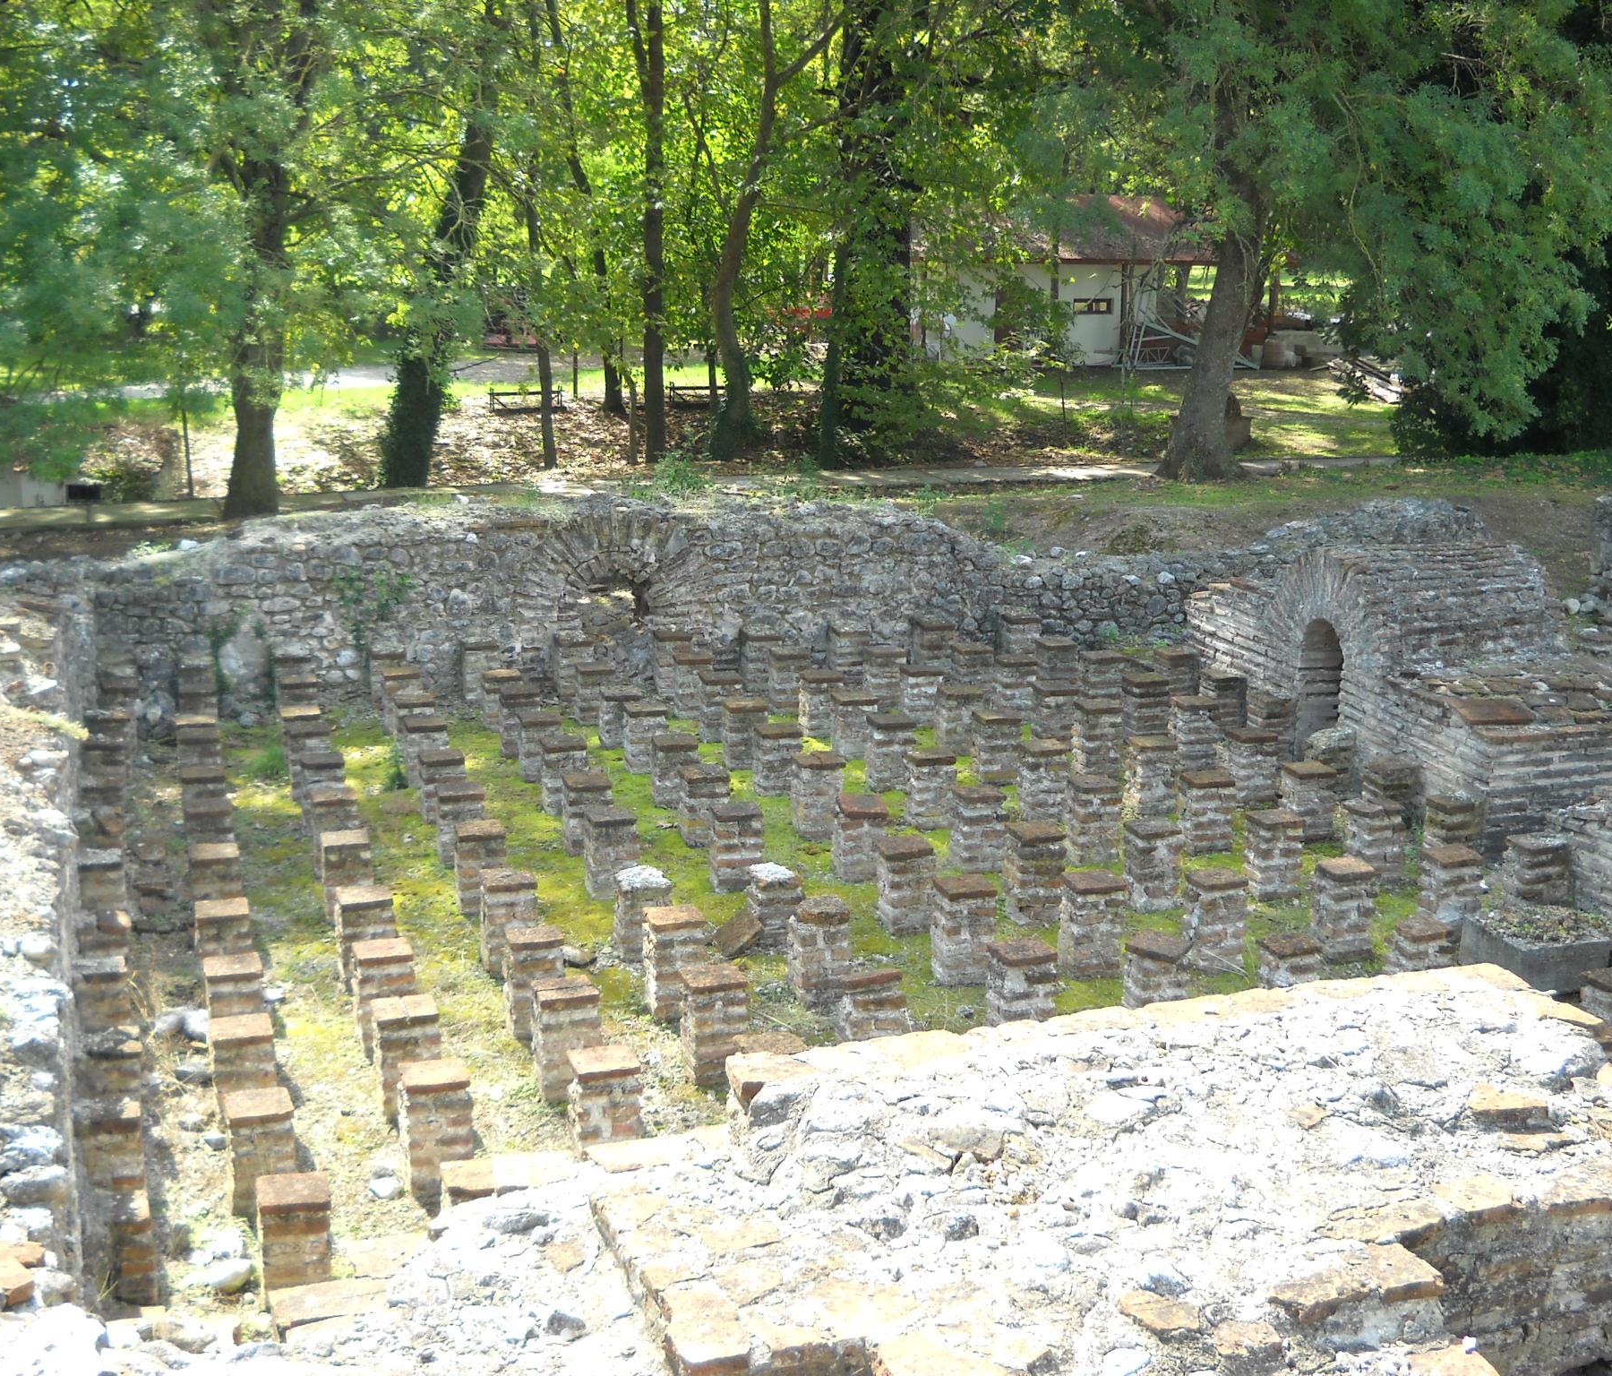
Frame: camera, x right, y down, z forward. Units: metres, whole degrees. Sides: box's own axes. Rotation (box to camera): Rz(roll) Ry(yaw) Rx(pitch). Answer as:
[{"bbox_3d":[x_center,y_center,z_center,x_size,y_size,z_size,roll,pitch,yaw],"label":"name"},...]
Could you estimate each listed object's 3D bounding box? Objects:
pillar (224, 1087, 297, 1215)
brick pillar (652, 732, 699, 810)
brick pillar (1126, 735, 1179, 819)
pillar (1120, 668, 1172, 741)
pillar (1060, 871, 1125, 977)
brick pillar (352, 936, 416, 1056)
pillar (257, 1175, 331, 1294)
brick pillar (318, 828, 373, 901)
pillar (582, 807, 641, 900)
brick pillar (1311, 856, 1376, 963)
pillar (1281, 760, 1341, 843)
[{"bbox_3d":[-2.964,2.517,11.796,0.332,0.565,0.332,-5,16,-17],"label":"pillar"},{"bbox_3d":[-0.933,0.594,15.511,0.290,0.473,0.286,-3,16,-17],"label":"brick pillar"},{"bbox_3d":[2.498,0.641,15.722,0.299,0.523,0.275,-3,16,-17],"label":"brick pillar"},{"bbox_3d":[3.027,0.184,19.401,0.329,0.562,0.315,-4,15,-17],"label":"pillar"},{"bbox_3d":[1.811,1.495,13.721,0.312,0.575,0.312,-4,15,-17],"label":"pillar"},{"bbox_3d":[-2.703,1.970,13.934,0.336,0.634,0.336,-5,16,-17],"label":"brick pillar"},{"bbox_3d":[-2.313,2.516,9.861,0.312,0.530,0.312,-4,15,-17],"label":"pillar"},{"bbox_3d":[-2.885,1.192,13.651,0.284,0.516,0.284,-4,14,-17],"label":"brick pillar"},{"bbox_3d":[-1.311,1.116,14.634,0.320,0.520,0.320,-4,15,-17],"label":"pillar"},{"bbox_3d":[3.281,1.340,13.293,0.307,0.521,0.290,-3,15,-17],"label":"brick pillar"},{"bbox_3d":[3.756,0.866,16.256,0.312,0.530,0.312,-4,15,-17],"label":"pillar"}]

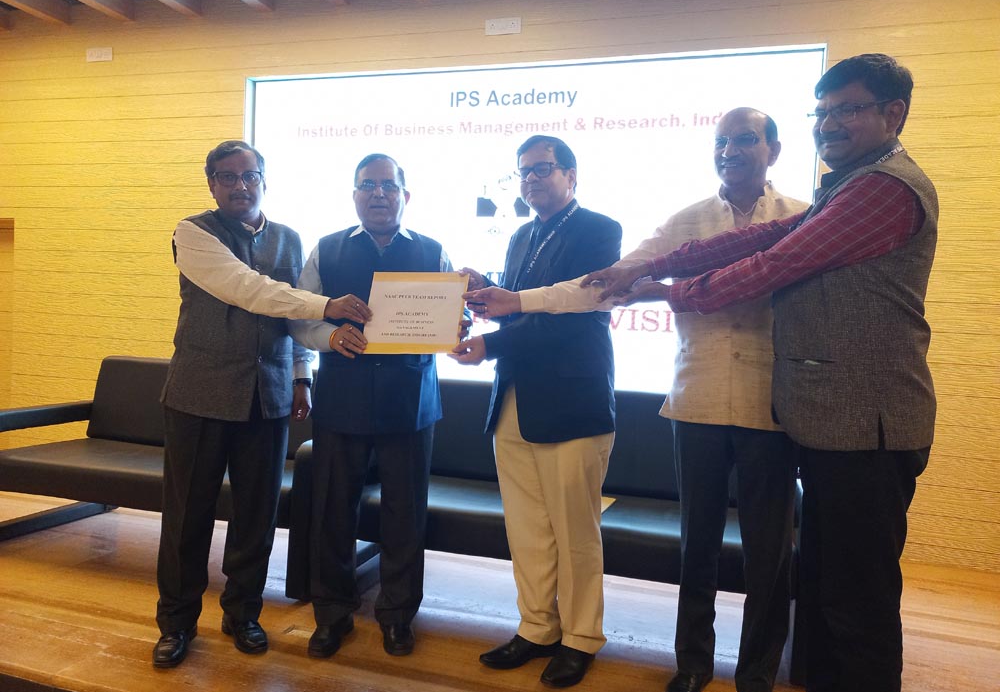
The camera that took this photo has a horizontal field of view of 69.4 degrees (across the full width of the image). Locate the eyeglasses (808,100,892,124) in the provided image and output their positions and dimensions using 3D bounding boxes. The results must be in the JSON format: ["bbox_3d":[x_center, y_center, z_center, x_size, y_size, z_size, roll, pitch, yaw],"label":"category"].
[{"bbox_3d":[0.812,-0.537,1.656,0.145,0.048,0.143,-12,9,-27],"label":"eyeglasses"}]

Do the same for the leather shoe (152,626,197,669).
[{"bbox_3d":[-1.053,0.940,2.378,0.105,0.105,0.280,2,4,-4],"label":"leather shoe"}]

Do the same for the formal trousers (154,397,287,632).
[{"bbox_3d":[-0.940,0.467,2.430,0.410,0.940,0.310,2,2,-22],"label":"formal trousers"}]

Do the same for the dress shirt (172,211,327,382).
[{"bbox_3d":[-0.745,-0.122,2.235,0.470,0.580,0.460,0,4,-34],"label":"dress shirt"}]

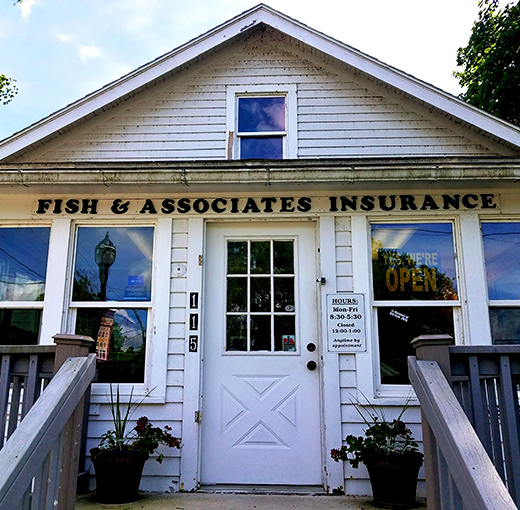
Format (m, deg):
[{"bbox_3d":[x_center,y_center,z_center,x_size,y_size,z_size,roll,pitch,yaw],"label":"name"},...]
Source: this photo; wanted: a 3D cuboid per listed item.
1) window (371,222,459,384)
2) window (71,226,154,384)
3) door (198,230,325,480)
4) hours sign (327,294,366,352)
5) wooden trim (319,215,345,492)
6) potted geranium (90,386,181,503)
[{"bbox_3d":[1.235,0.371,4.042,0.685,1.320,0.080,0,-13,3],"label":"window"},{"bbox_3d":[-1.210,0.390,4.156,0.690,1.320,0.080,0,-13,3],"label":"window"},{"bbox_3d":[0.013,0.724,4.023,0.915,2.030,0.050,0,-13,3],"label":"door"},{"bbox_3d":[0.674,0.528,3.968,0.302,0.455,0.020,0,-13,3],"label":"hours sign"},{"bbox_3d":[0.551,0.706,3.947,0.126,2.100,0.035,0,-13,3],"label":"wooden trim"},{"bbox_3d":[-0.895,1.342,3.667,0.660,0.780,0.450,0,-13,3],"label":"potted geranium"}]

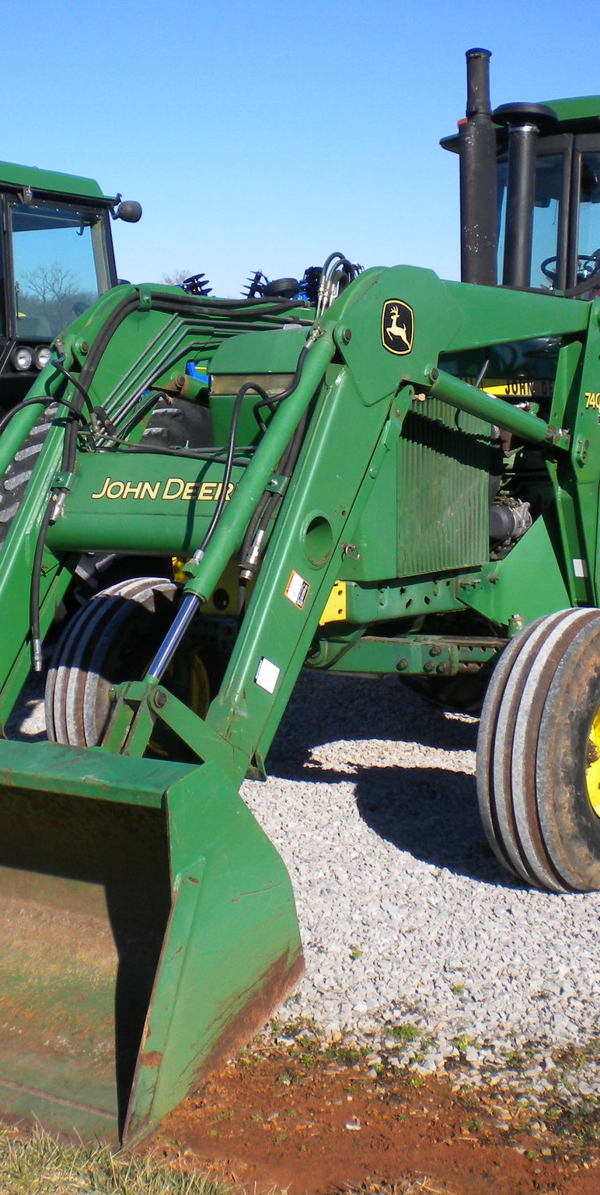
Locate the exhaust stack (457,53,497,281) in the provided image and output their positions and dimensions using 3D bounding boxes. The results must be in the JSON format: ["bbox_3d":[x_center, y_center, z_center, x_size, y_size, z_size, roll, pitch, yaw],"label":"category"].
[{"bbox_3d":[0.737,-1.688,6.682,0.155,1.130,0.155,4,9,34],"label":"exhaust stack"}]

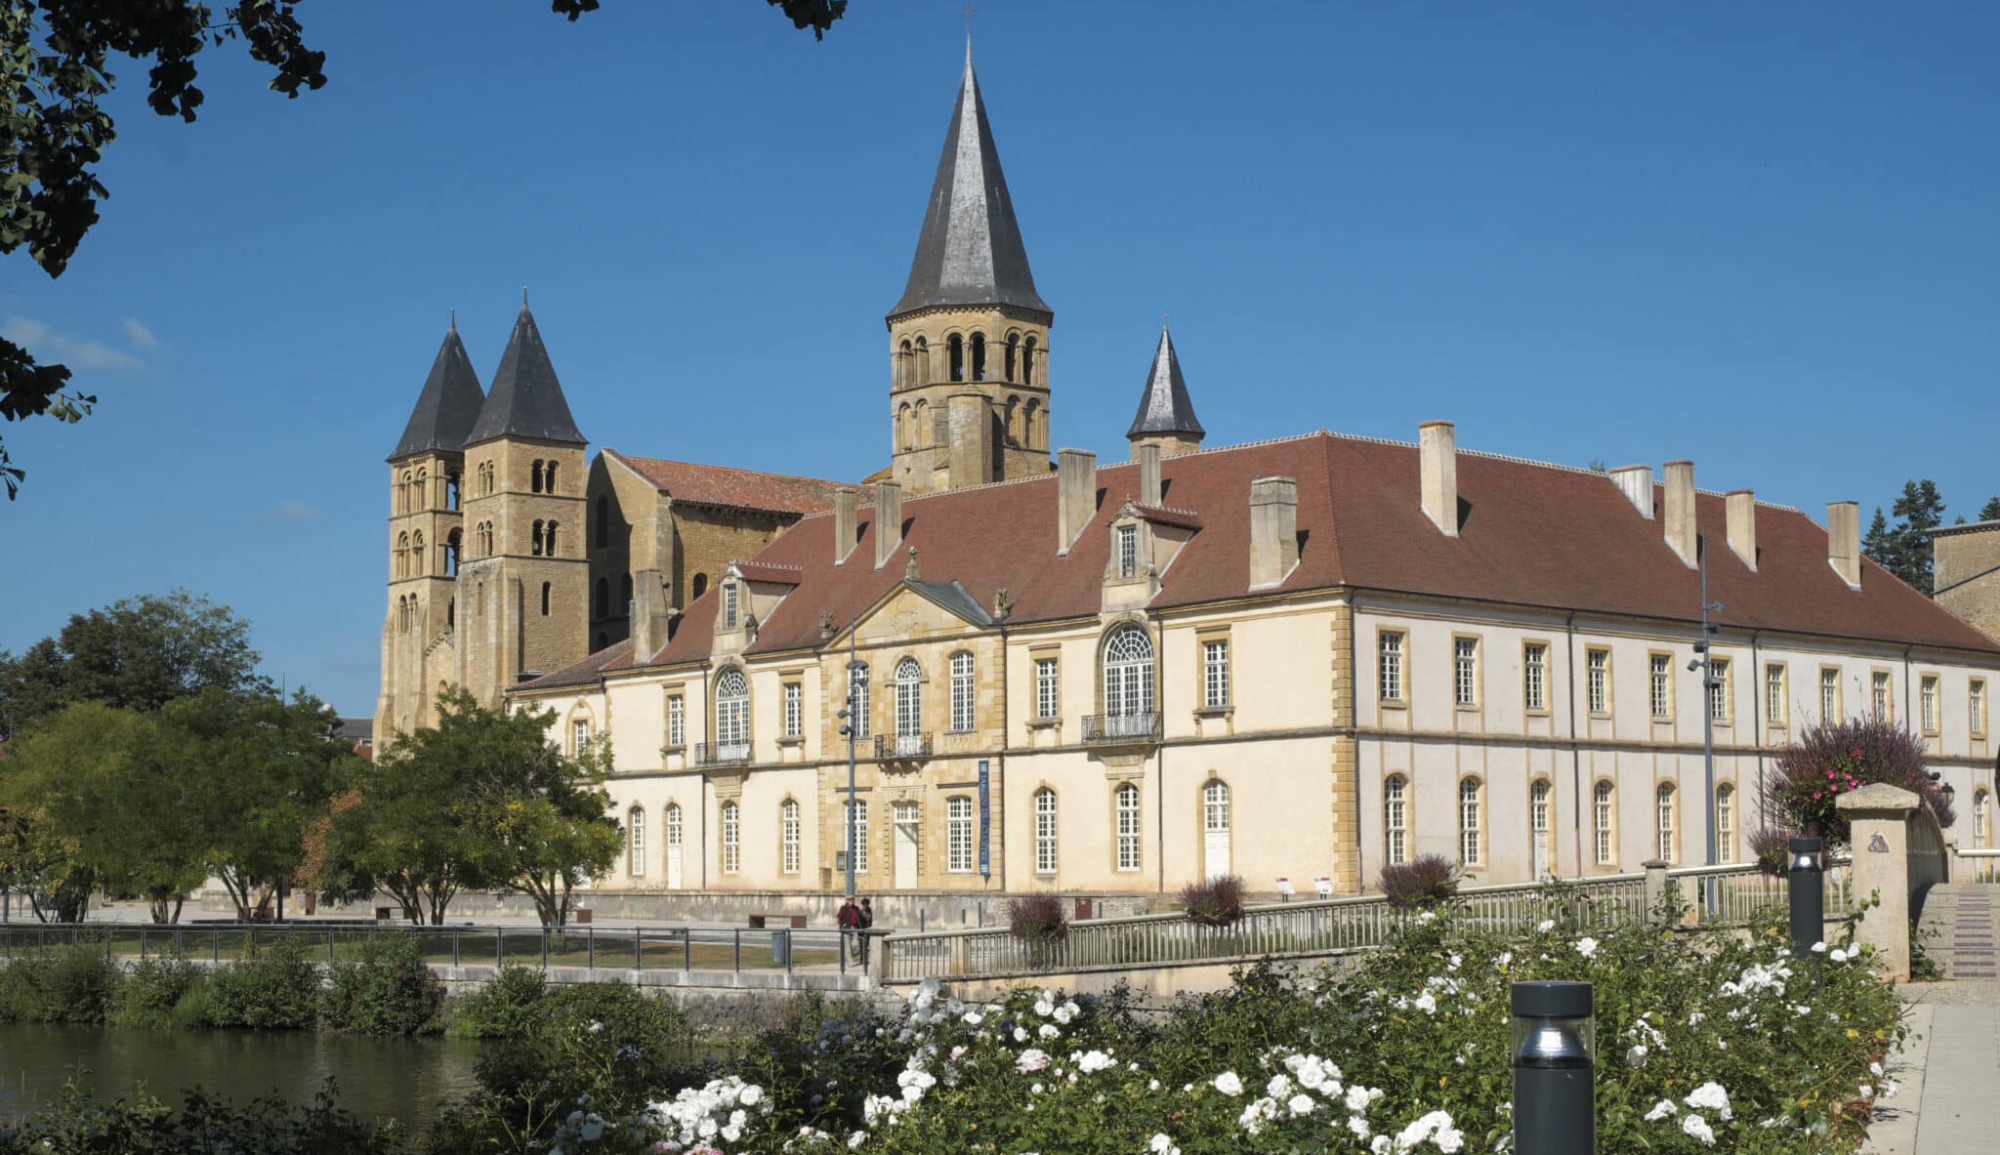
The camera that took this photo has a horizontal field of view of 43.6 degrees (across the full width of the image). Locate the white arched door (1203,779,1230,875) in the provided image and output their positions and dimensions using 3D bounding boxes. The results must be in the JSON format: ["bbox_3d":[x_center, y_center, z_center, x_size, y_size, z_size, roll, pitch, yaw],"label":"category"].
[{"bbox_3d":[7.582,8.987,87.150,0.200,3.930,1.100,5,-9,-41],"label":"white arched door"}]

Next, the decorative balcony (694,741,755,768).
[{"bbox_3d":[-12.630,8.157,115.201,0.550,1.200,4.200,5,-9,-41],"label":"decorative balcony"}]

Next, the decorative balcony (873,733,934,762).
[{"bbox_3d":[-4.047,7.086,105.597,0.550,1.100,3.500,5,-9,-41],"label":"decorative balcony"}]

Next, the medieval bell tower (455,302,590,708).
[{"bbox_3d":[-27.212,0.883,141.308,6.200,33.800,5.700,5,-9,-40],"label":"medieval bell tower"}]

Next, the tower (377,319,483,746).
[{"bbox_3d":[-31.109,1.863,140.486,5.700,33.370,5.700,5,-9,-41],"label":"tower"}]

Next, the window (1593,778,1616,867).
[{"bbox_3d":[23.416,9.541,97.059,1.400,3.250,0.300,5,-9,-41],"label":"window"}]

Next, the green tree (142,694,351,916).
[{"bbox_3d":[-23.611,7.532,78.542,6.500,8.002,6.500,0,-7,0],"label":"green tree"}]

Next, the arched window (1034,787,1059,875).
[{"bbox_3d":[1.843,10.123,99.927,0.300,3.481,1.517,5,-9,-40],"label":"arched window"}]

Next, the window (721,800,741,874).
[{"bbox_3d":[-12.547,12.132,116.875,0.300,3.490,1.622,5,-9,-40],"label":"window"}]

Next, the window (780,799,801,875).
[{"bbox_3d":[-9.252,11.560,111.523,0.300,3.330,1.400,5,-9,-41],"label":"window"}]

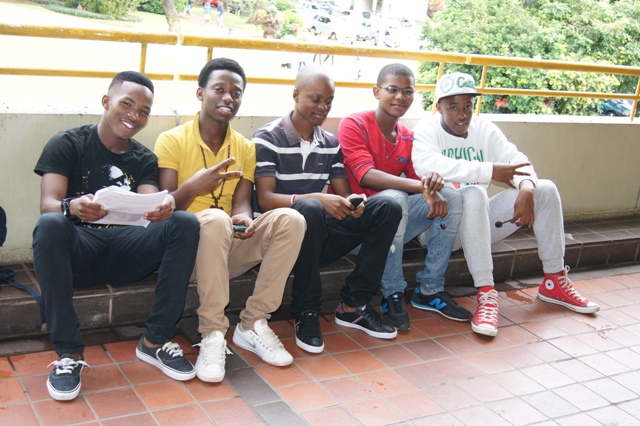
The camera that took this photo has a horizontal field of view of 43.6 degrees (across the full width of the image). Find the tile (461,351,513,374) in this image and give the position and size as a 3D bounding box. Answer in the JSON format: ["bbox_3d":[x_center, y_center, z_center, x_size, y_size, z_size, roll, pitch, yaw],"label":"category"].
[{"bbox_3d":[0.655,0.593,3.138,0.154,0.015,0.154,-3,19,-32],"label":"tile"}]

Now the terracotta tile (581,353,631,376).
[{"bbox_3d":[1.153,0.621,3.248,0.155,0.014,0.155,-3,19,-31],"label":"terracotta tile"}]

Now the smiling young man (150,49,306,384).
[{"bbox_3d":[-0.319,-0.034,2.996,0.535,1.014,0.841,1,17,-22],"label":"smiling young man"}]

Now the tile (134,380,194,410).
[{"bbox_3d":[-0.503,0.595,2.593,0.155,0.014,0.155,-3,19,-31],"label":"tile"}]

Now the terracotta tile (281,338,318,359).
[{"bbox_3d":[-0.070,0.527,3.070,0.153,0.014,0.156,-3,18,-31],"label":"terracotta tile"}]

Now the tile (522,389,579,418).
[{"bbox_3d":[0.825,0.692,2.873,0.154,0.015,0.154,-3,19,-32],"label":"tile"}]

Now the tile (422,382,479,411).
[{"bbox_3d":[0.460,0.656,2.831,0.154,0.015,0.154,-3,19,-32],"label":"tile"}]

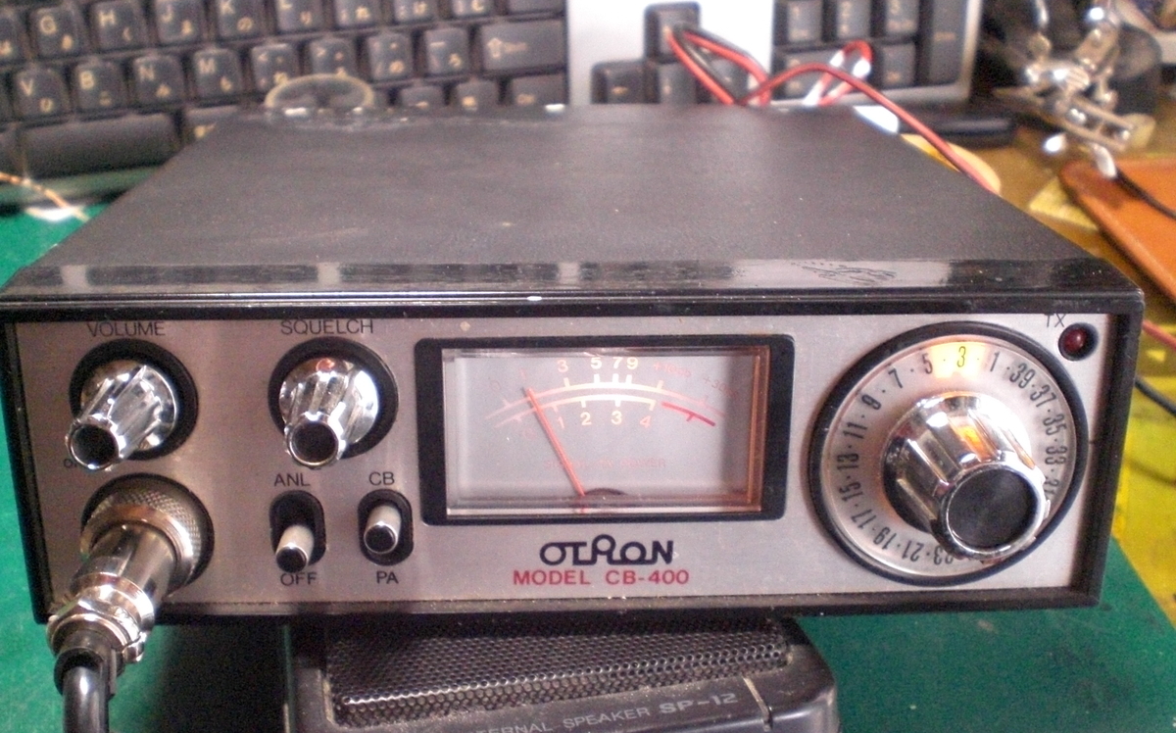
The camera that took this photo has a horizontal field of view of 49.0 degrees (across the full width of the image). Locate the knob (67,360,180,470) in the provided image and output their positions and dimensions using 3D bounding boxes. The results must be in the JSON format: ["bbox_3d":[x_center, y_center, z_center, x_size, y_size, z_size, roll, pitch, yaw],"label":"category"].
[{"bbox_3d":[-0.071,0.009,0.194,0.015,0.015,0.017,0,20,-3],"label":"knob"}]

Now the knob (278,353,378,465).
[{"bbox_3d":[-0.040,0.008,0.196,0.015,0.015,0.017,0,20,-3],"label":"knob"}]

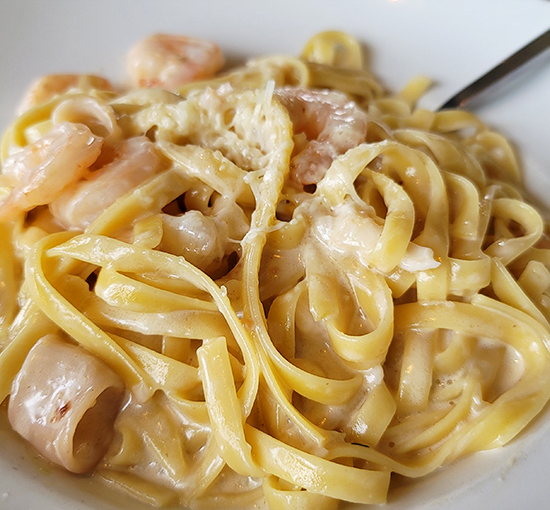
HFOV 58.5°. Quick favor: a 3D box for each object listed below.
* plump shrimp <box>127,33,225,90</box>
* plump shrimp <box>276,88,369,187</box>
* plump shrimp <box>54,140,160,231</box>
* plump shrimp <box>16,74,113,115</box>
[{"bbox_3d":[-0.046,-0.090,0.230,0.042,0.020,0.028,0,45,0],"label":"plump shrimp"},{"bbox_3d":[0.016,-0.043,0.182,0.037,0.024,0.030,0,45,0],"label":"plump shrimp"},{"bbox_3d":[-0.058,-0.024,0.170,0.019,0.018,0.038,22,49,21],"label":"plump shrimp"},{"bbox_3d":[-0.088,-0.066,0.208,0.038,0.018,0.025,-11,46,-11],"label":"plump shrimp"}]

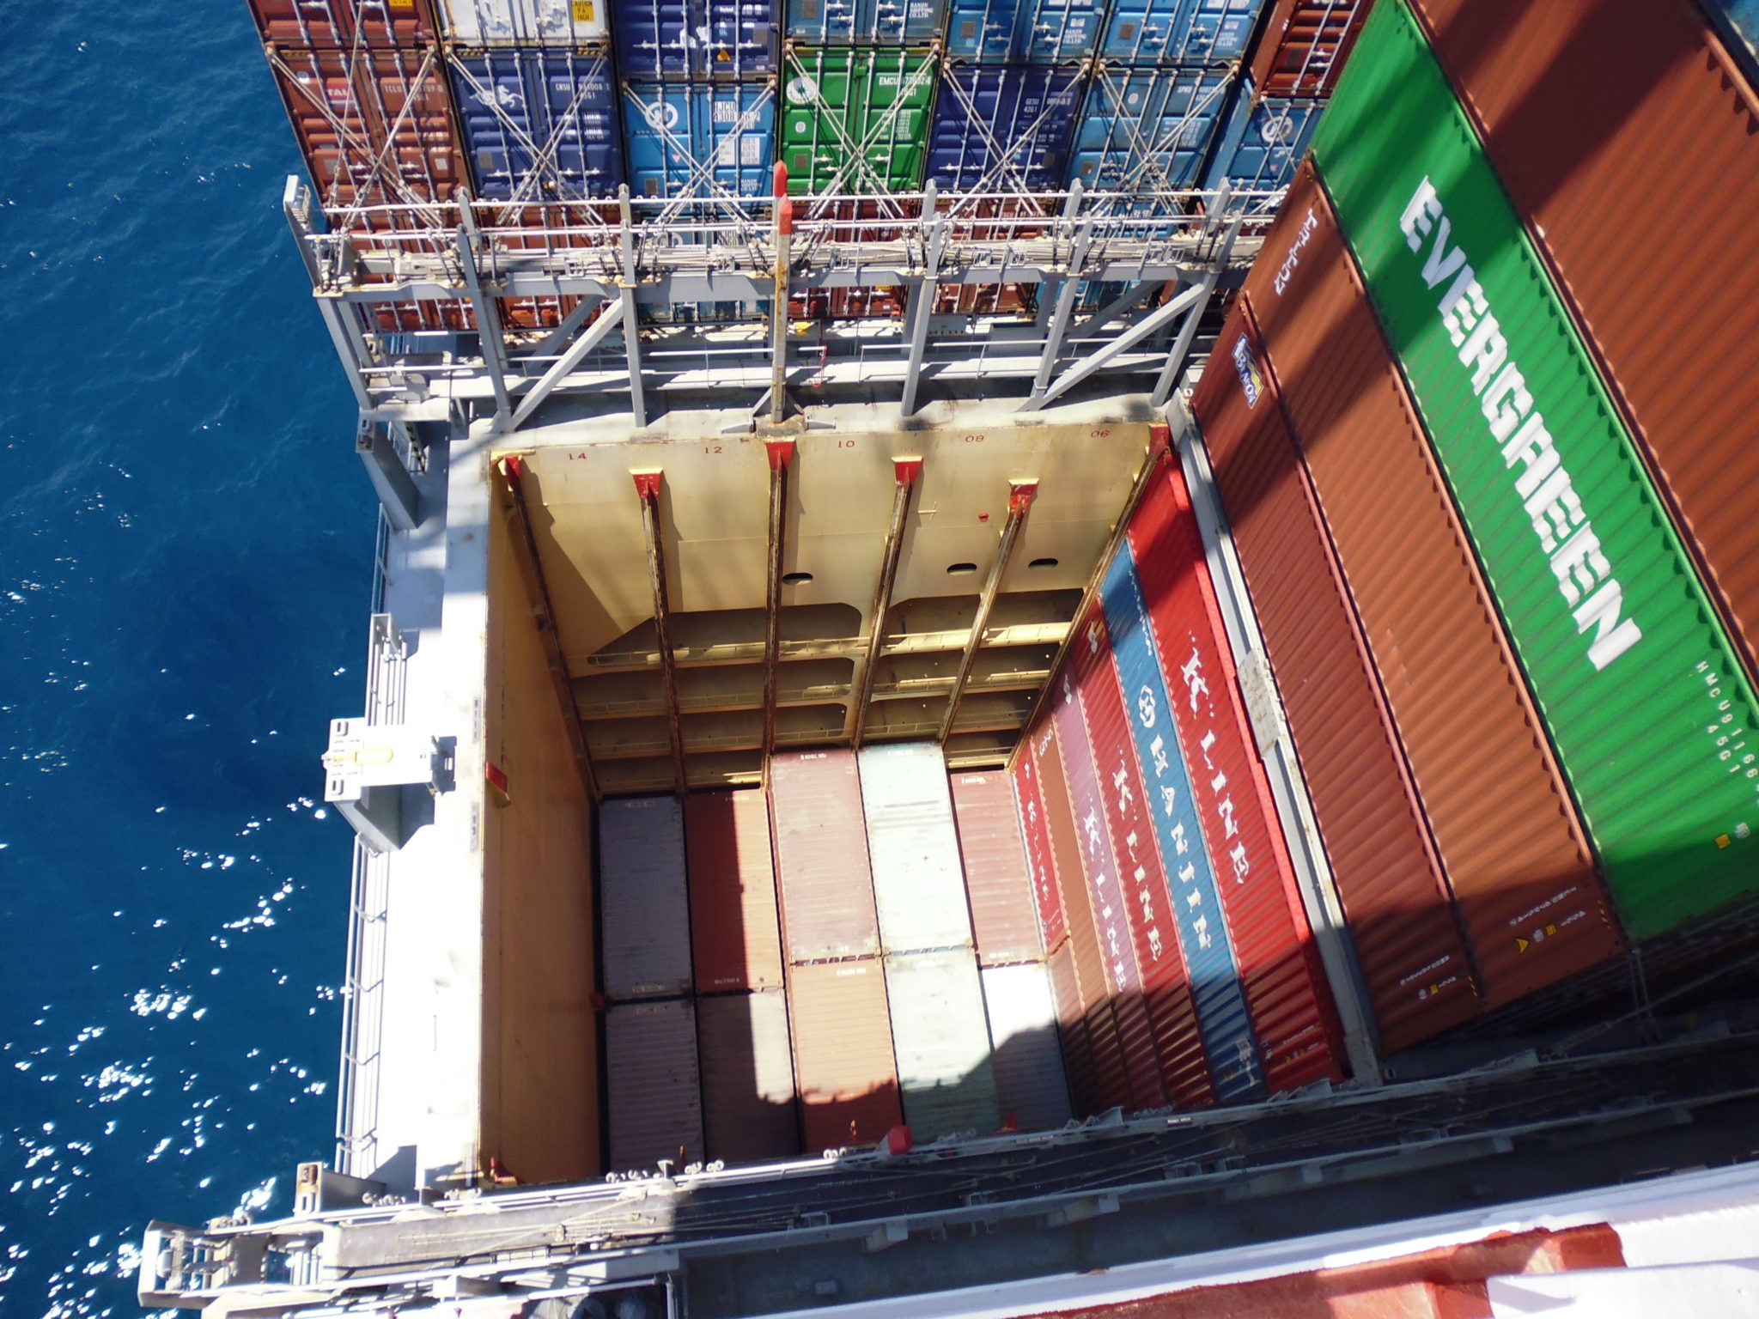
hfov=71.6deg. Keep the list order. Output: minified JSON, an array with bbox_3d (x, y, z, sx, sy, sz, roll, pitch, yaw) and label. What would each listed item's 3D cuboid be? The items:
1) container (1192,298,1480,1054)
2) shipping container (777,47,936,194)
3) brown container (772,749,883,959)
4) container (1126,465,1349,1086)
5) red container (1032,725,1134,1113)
[{"bbox_3d":[8.070,-0.334,19.631,2.438,2.946,12.192,-3,62,-7],"label":"container"},{"bbox_3d":[-1.042,-13.973,22.668,2.438,2.839,12.192,-3,62,-7],"label":"shipping container"},{"bbox_3d":[-1.622,5.958,35.133,2.438,2.591,6.058,-3,62,-7],"label":"brown container"},{"bbox_3d":[7.460,1.678,22.979,2.438,2.840,12.192,-3,62,-7],"label":"container"},{"bbox_3d":[6.524,6.888,32.402,2.438,2.797,12.192,-3,62,-7],"label":"red container"}]

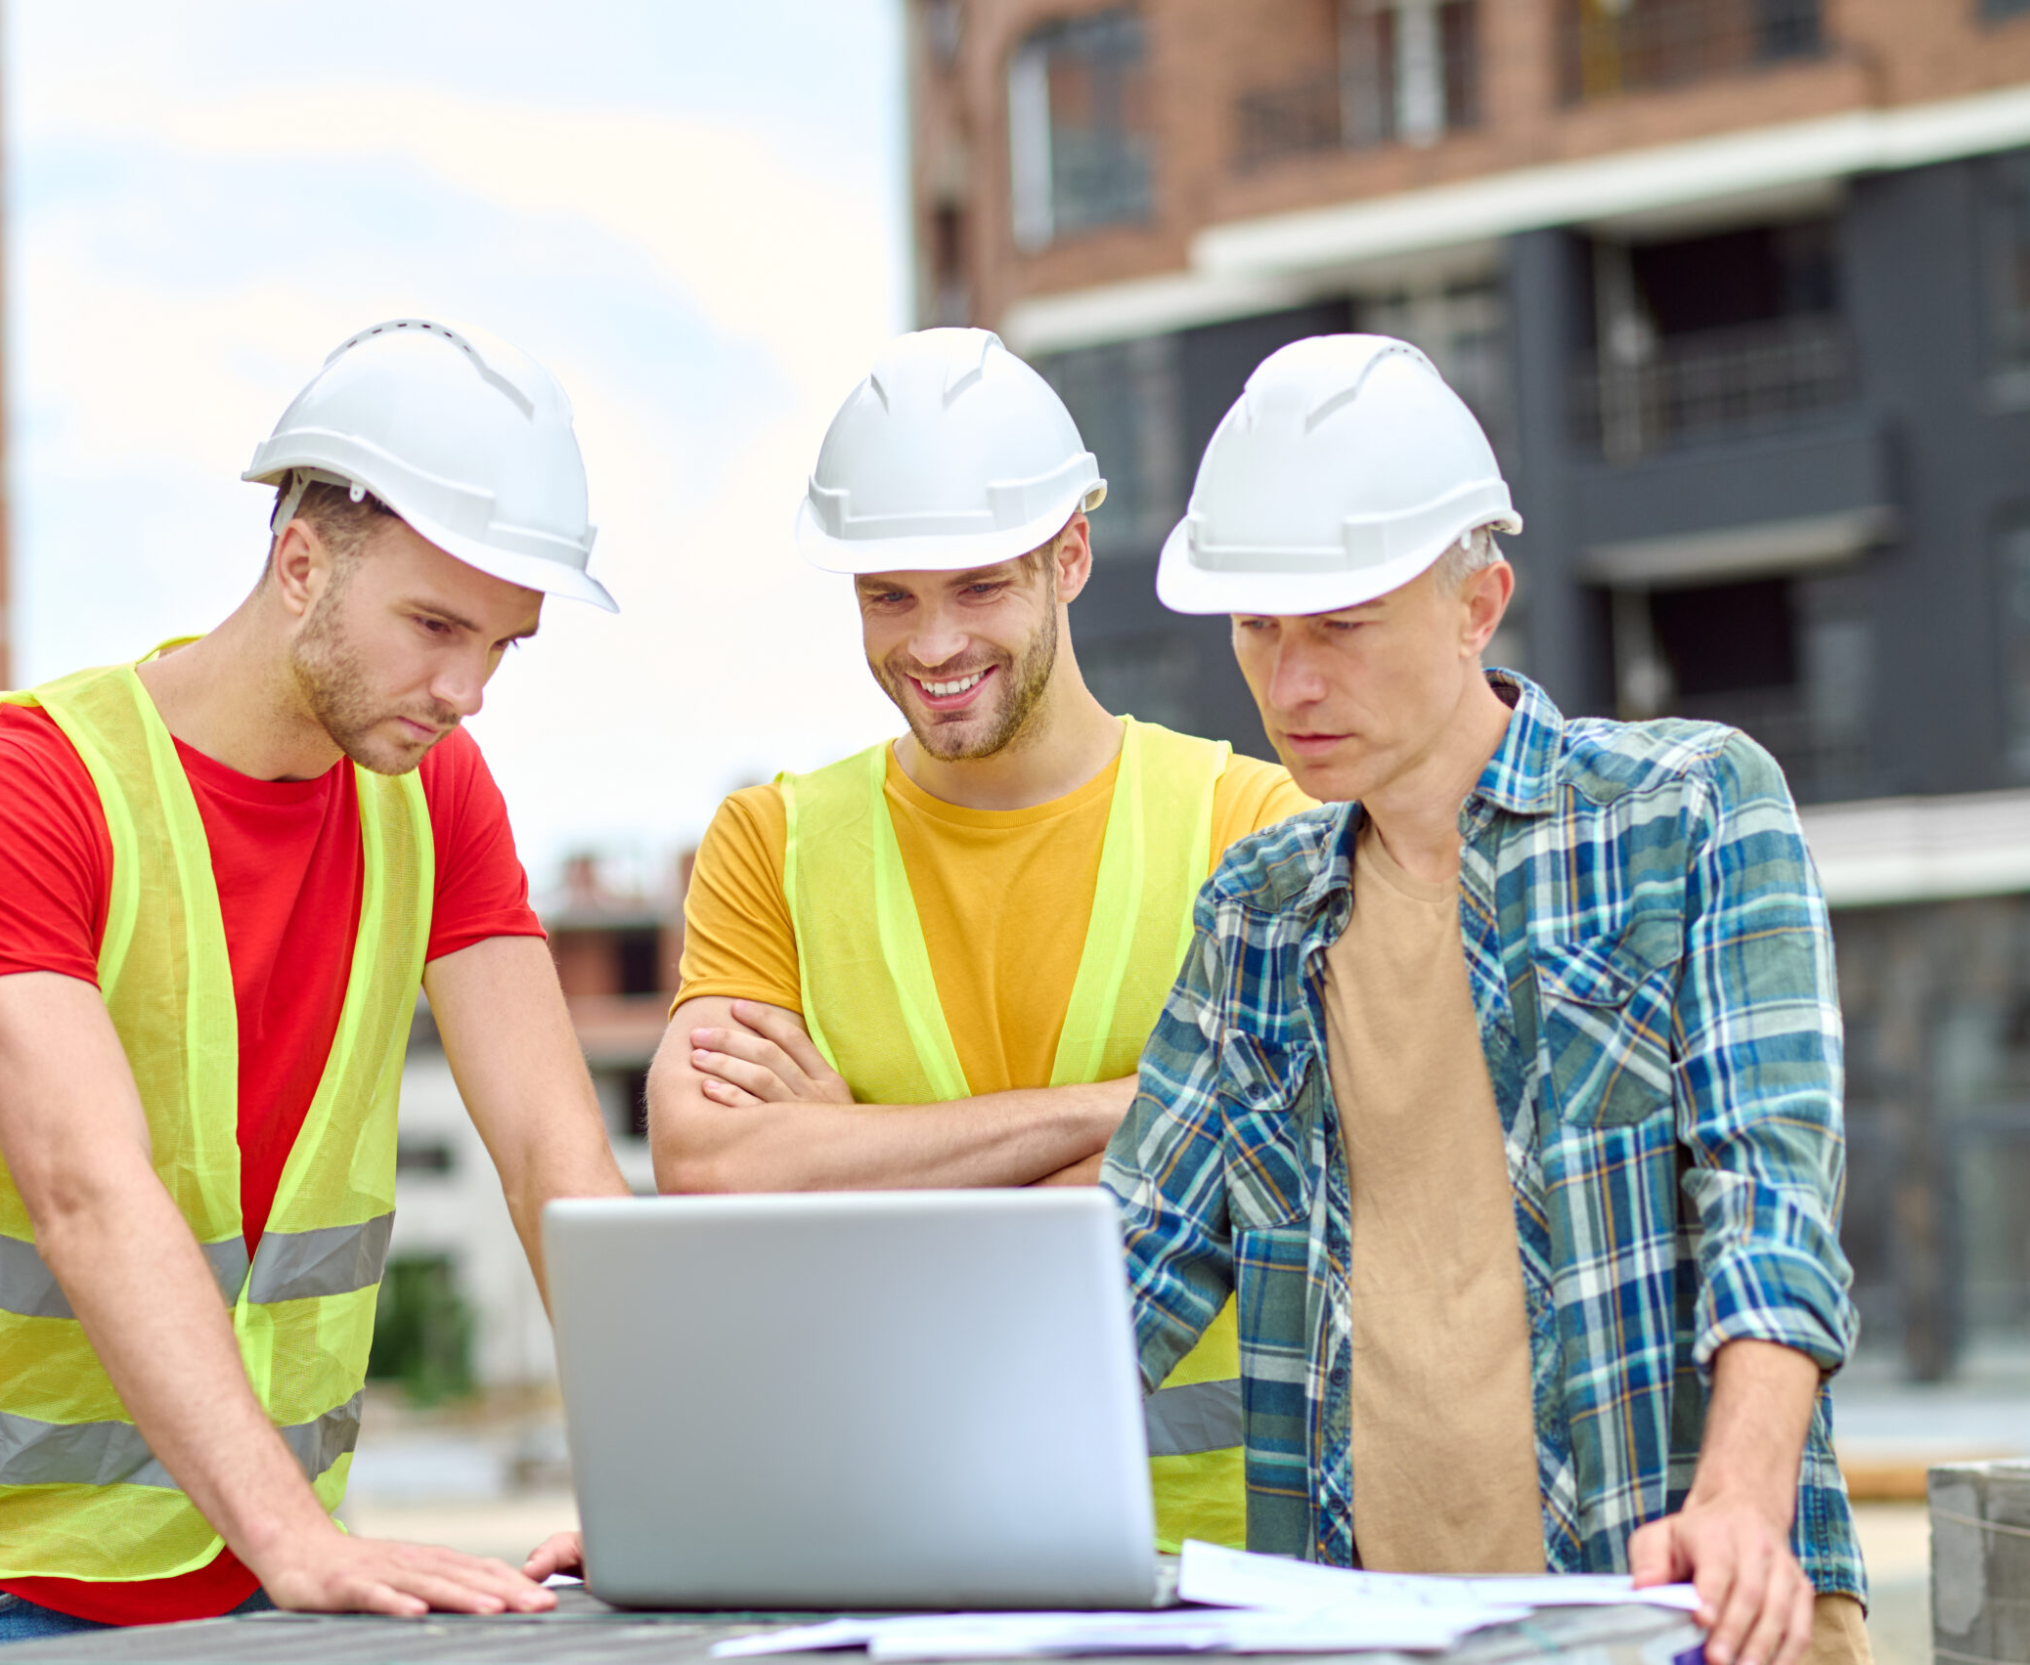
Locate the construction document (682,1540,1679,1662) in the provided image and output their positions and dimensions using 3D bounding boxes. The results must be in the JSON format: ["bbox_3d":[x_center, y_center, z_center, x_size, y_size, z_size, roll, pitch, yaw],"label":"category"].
[{"bbox_3d":[0.122,0.457,3.500,0.570,0.045,0.420,-2,-4,6],"label":"construction document"}]

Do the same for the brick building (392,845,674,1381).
[{"bbox_3d":[-11.498,7.079,145.000,15.000,13.000,12.000,-2,-4,0],"label":"brick building"}]

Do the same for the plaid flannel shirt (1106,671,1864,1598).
[{"bbox_3d":[0.316,0.203,3.970,0.480,0.640,0.340,-4,-5,22],"label":"plaid flannel shirt"}]

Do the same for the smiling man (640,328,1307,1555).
[{"bbox_3d":[0.003,0.536,4.181,0.560,1.800,0.380,-3,-4,9],"label":"smiling man"}]

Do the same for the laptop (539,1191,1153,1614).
[{"bbox_3d":[-0.063,0.364,3.845,0.380,0.265,0.290,-3,-5,18],"label":"laptop"}]

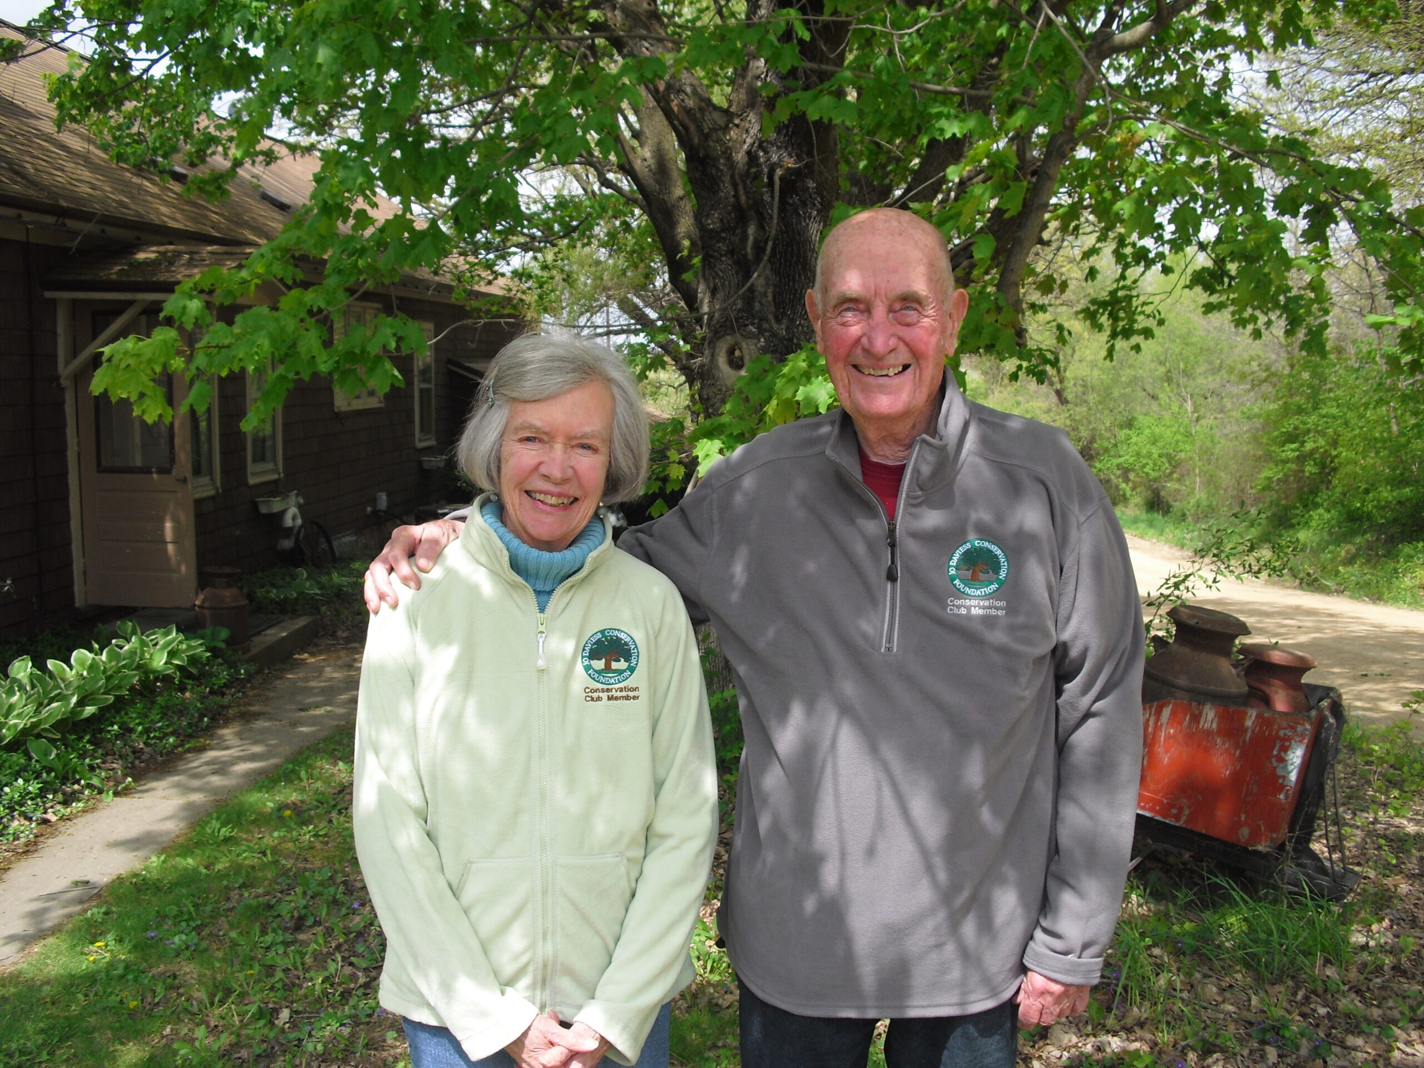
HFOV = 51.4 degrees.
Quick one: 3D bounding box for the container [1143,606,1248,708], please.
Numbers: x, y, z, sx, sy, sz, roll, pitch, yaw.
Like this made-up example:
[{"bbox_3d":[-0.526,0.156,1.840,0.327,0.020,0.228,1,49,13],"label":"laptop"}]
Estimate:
[{"bbox_3d":[1.494,0.566,4.640,0.330,0.610,0.330,12,8,16],"label":"container"}]

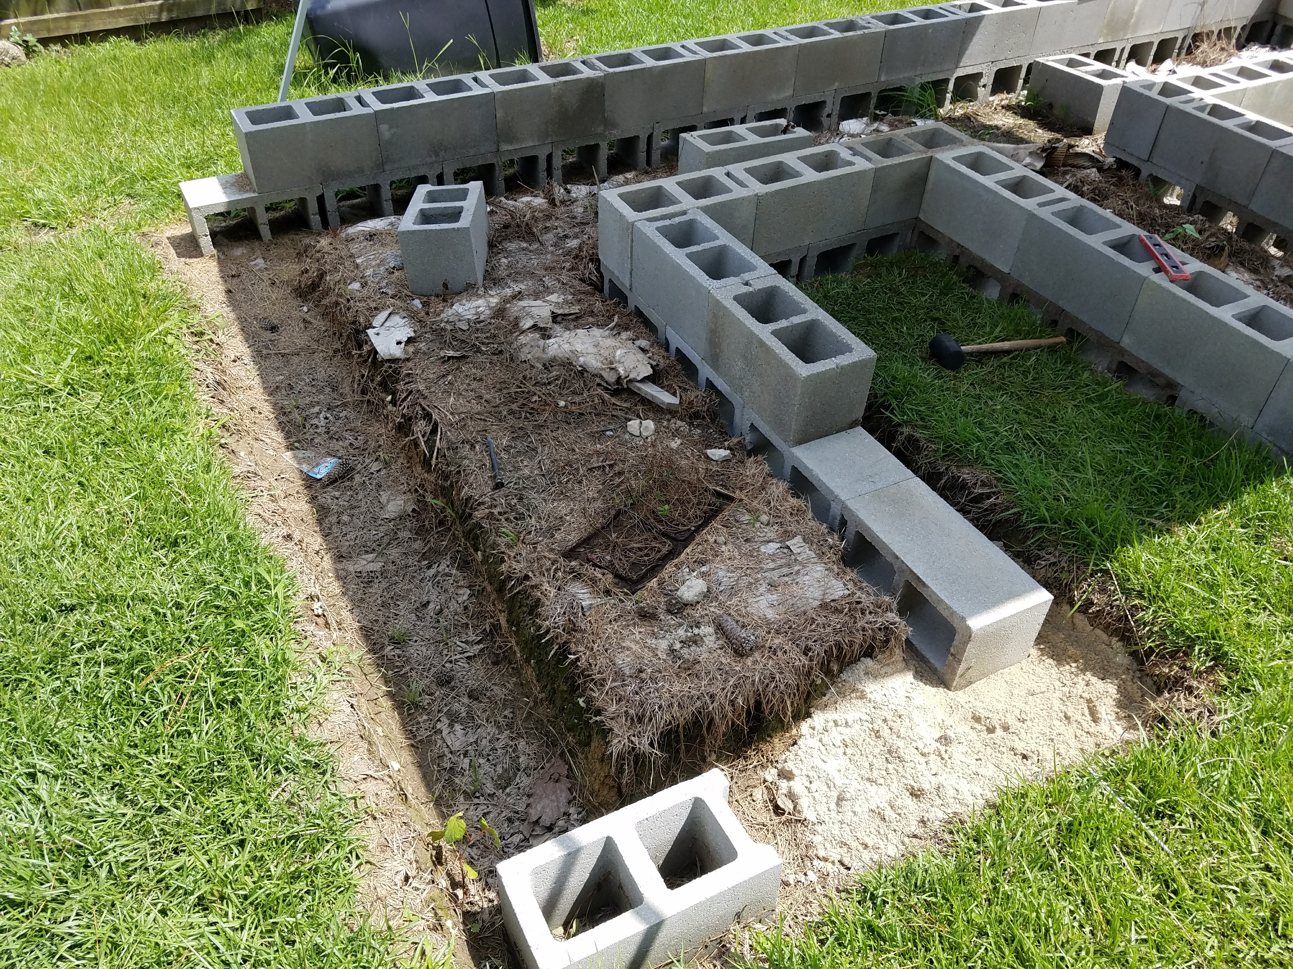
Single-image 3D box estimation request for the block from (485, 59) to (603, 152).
[{"bbox_3d":[-0.363,-1.321,3.364,0.397,0.195,0.194,-18,45,-21],"label":"block"}]

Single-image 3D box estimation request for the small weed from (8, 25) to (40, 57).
[{"bbox_3d":[-2.790,-1.990,4.354,0.125,0.120,0.120,-21,46,-24],"label":"small weed"}]

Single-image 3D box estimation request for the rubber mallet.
[{"bbox_3d":[0.951,-0.373,2.596,0.380,0.066,0.105,-6,41,-11],"label":"rubber mallet"}]

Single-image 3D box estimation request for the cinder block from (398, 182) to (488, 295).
[{"bbox_3d":[-0.596,-0.745,2.913,0.194,0.194,0.397,-3,35,-1],"label":"cinder block"}]

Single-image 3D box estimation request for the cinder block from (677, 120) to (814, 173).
[{"bbox_3d":[0.335,-1.094,3.305,0.397,0.195,0.194,-15,44,-18],"label":"cinder block"}]

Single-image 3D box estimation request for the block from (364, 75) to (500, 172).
[{"bbox_3d":[-0.724,-1.215,3.251,0.397,0.194,0.194,-18,44,-20],"label":"block"}]

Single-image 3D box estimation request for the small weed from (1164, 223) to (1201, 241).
[{"bbox_3d":[1.693,-0.798,3.063,0.110,0.050,0.060,0,41,0],"label":"small weed"}]

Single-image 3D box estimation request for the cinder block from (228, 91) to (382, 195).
[{"bbox_3d":[-1.069,-1.089,3.085,0.397,0.195,0.194,-18,45,-21],"label":"cinder block"}]

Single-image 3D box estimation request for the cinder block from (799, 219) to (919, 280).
[{"bbox_3d":[0.614,-0.757,3.087,0.397,0.194,0.194,-18,44,-21],"label":"cinder block"}]

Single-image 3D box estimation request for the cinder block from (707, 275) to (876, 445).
[{"bbox_3d":[0.325,-0.298,2.278,0.194,0.194,0.397,-18,44,-20],"label":"cinder block"}]

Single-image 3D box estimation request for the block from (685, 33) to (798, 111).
[{"bbox_3d":[0.344,-1.552,3.642,0.397,0.195,0.194,-18,45,-21],"label":"block"}]

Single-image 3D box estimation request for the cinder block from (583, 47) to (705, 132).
[{"bbox_3d":[-0.011,-1.447,3.529,0.397,0.194,0.194,-18,44,-20],"label":"cinder block"}]

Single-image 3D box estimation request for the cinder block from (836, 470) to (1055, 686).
[{"bbox_3d":[0.597,0.199,2.018,0.194,0.194,0.397,-19,45,-21],"label":"cinder block"}]

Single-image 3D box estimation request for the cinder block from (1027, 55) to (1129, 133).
[{"bbox_3d":[1.756,-1.573,3.917,0.194,0.194,0.397,-14,39,-16],"label":"cinder block"}]

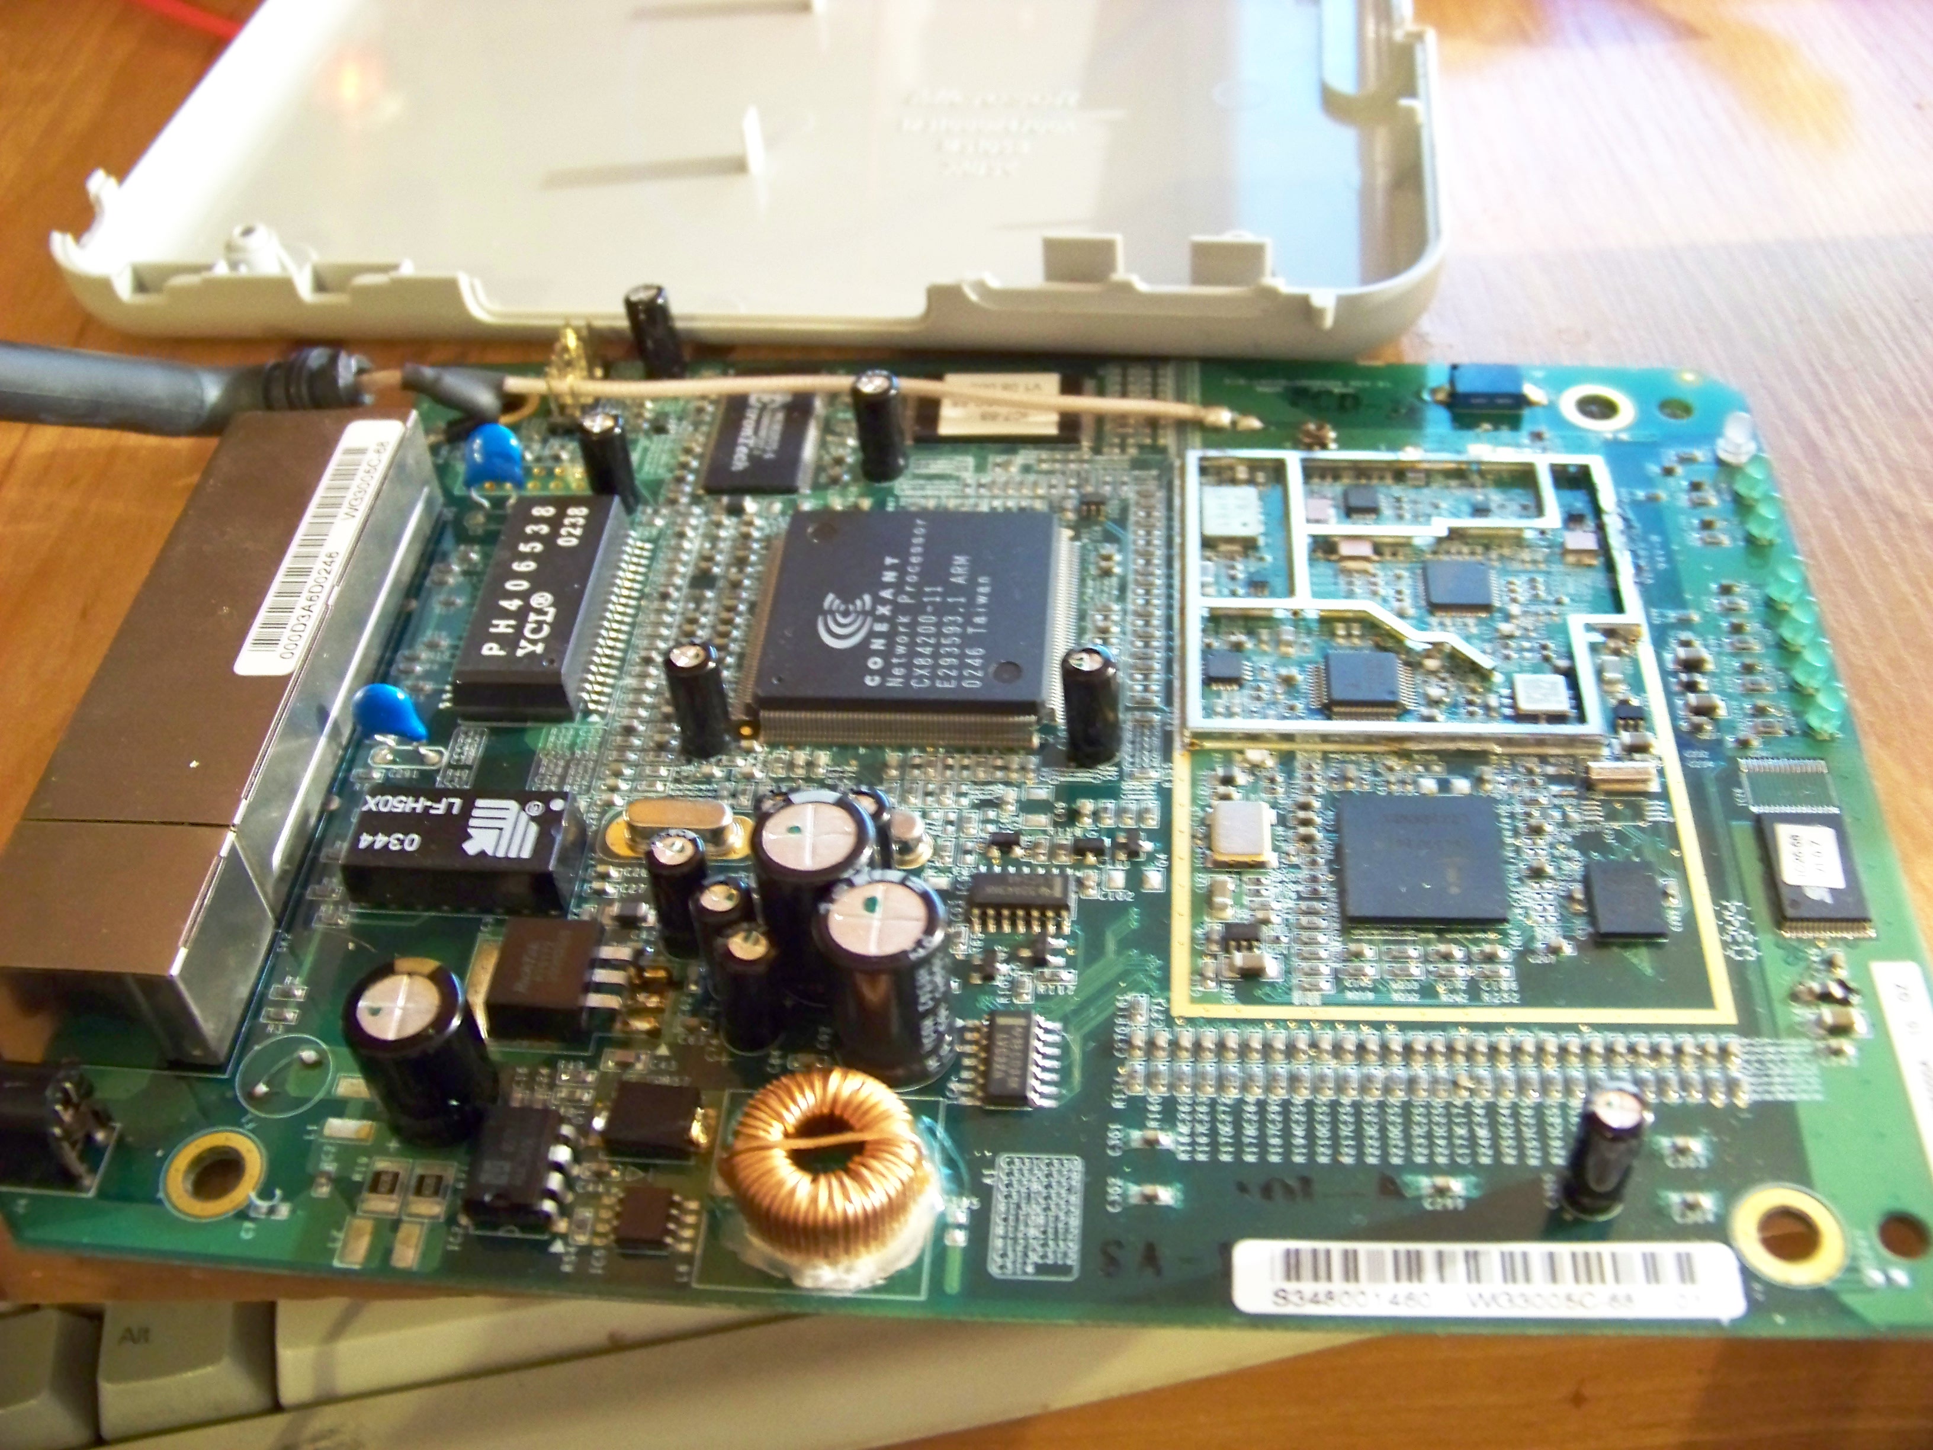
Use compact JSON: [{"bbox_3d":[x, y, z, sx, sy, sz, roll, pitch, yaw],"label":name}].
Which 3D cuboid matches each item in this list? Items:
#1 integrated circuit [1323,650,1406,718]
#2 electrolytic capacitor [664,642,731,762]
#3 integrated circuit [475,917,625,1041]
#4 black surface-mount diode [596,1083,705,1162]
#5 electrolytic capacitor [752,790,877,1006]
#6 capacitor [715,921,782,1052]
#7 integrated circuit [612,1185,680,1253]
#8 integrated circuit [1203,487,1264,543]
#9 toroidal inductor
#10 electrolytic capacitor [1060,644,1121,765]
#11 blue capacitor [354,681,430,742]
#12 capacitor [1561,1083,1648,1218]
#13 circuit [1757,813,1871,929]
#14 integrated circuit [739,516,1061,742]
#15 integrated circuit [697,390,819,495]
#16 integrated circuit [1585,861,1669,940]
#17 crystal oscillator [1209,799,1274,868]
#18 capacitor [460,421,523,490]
[{"bbox_3d":[0.037,-0.004,0.188,0.008,0.002,0.008,1,45,6],"label":"integrated circuit"},{"bbox_3d":[-0.025,-0.002,0.186,0.005,0.011,0.005,2,46,4],"label":"electrolytic capacitor"},{"bbox_3d":[-0.035,0.022,0.173,0.012,0.005,0.010,1,47,5],"label":"integrated circuit"},{"bbox_3d":[-0.025,0.031,0.159,0.007,0.002,0.006,0,46,6],"label":"black surface-mount diode"},{"bbox_3d":[-0.012,0.014,0.165,0.010,0.016,0.010,0,46,6],"label":"electrolytic capacitor"},{"bbox_3d":[-0.018,0.021,0.162,0.005,0.011,0.005,4,46,3],"label":"capacitor"},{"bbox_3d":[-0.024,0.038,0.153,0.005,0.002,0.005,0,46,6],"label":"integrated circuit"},{"bbox_3d":[0.027,-0.021,0.205,0.006,0.002,0.008,1,45,6],"label":"integrated circuit"},{"bbox_3d":[-0.010,0.033,0.152,0.015,0.007,0.015,0,46,6],"label":"toroidal inductor"},{"bbox_3d":[0.011,-0.002,0.182,0.005,0.011,0.005,0,47,6],"label":"electrolytic capacitor"},{"bbox_3d":[-0.055,-0.001,0.192,0.007,0.006,0.004,1,47,5],"label":"blue capacitor"},{"bbox_3d":[0.048,0.032,0.153,0.005,0.011,0.005,-1,46,8],"label":"capacitor"},{"bbox_3d":[0.074,0.013,0.176,0.008,0.001,0.013,1,47,5],"label":"circuit"},{"bbox_3d":[-0.005,-0.011,0.196,0.029,0.004,0.029,1,45,6],"label":"integrated circuit"},{"bbox_3d":[-0.022,-0.033,0.221,0.011,0.001,0.022,1,45,6],"label":"integrated circuit"},{"bbox_3d":[0.058,0.015,0.175,0.006,0.001,0.008,1,47,5],"label":"integrated circuit"},{"bbox_3d":[0.024,0.010,0.177,0.005,0.002,0.007,1,45,5],"label":"crystal oscillator"},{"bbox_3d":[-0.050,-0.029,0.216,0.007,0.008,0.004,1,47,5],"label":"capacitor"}]

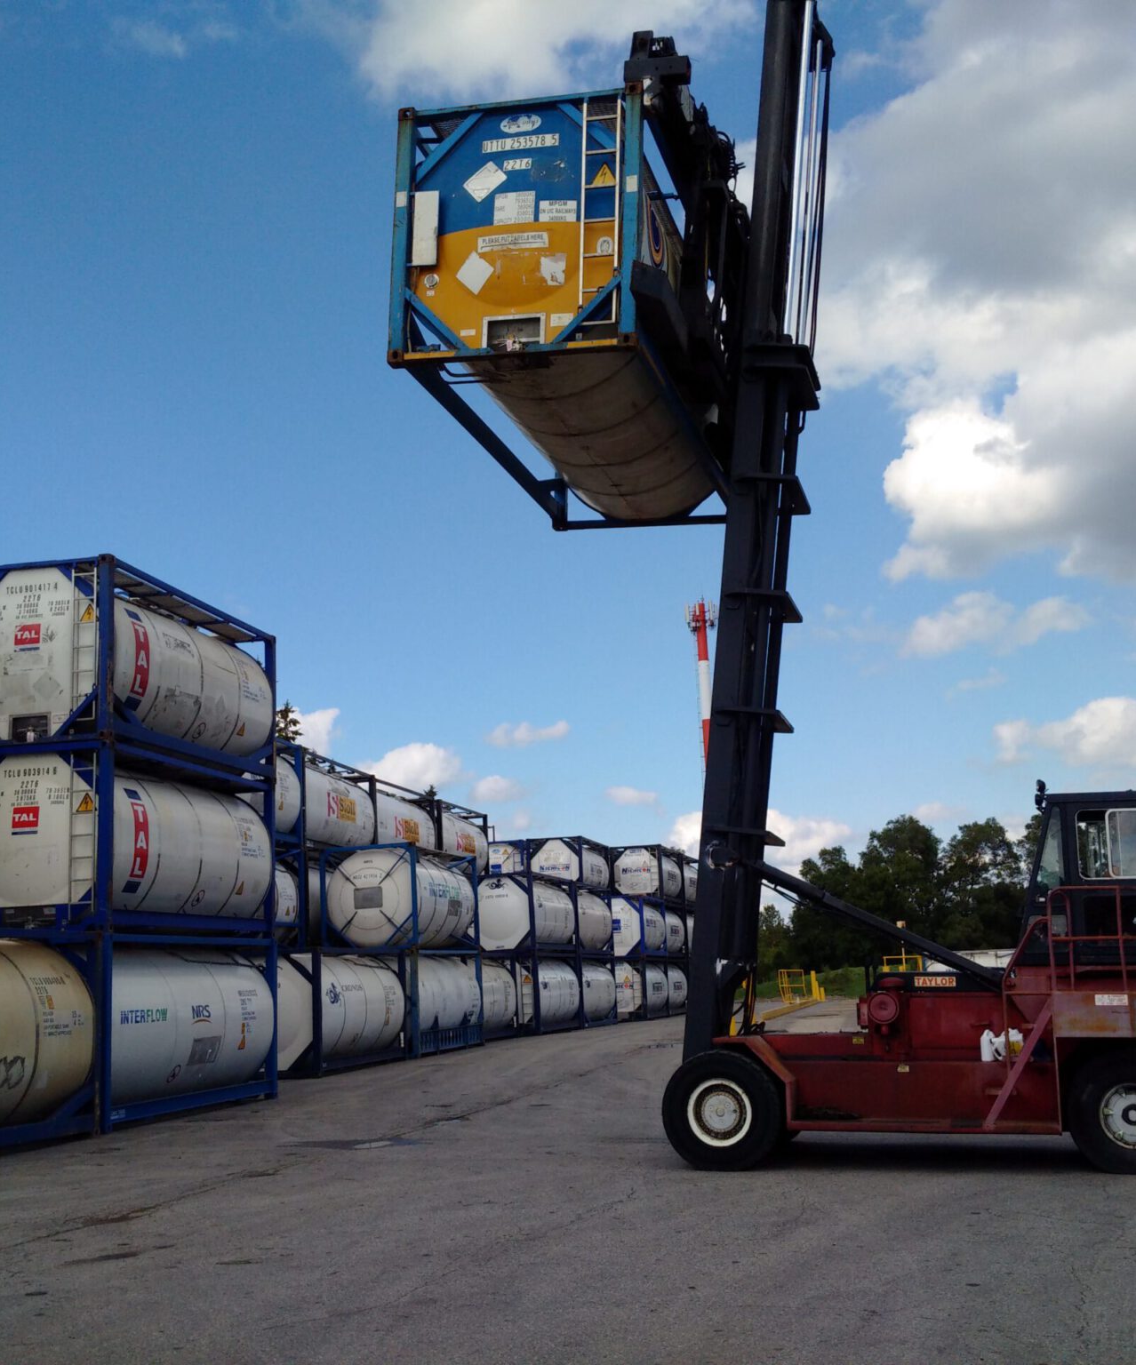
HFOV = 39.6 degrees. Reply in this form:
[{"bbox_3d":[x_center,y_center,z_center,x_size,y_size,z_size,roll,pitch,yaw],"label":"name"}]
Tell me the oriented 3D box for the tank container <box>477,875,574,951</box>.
[{"bbox_3d":[-1.557,8.177,55.075,2.438,2.591,6.058,-5,-11,14],"label":"tank container"}]

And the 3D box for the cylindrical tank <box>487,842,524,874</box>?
[{"bbox_3d":[-2.356,8.948,73.103,2.438,2.591,6.058,-5,-11,12],"label":"cylindrical tank"}]

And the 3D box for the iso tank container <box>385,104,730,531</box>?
[{"bbox_3d":[0.262,-3.818,17.766,2.438,2.591,6.058,-1,-10,15],"label":"iso tank container"}]

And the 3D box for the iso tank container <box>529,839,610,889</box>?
[{"bbox_3d":[0.138,8.621,71.967,2.438,2.591,6.058,-5,-11,12],"label":"iso tank container"}]

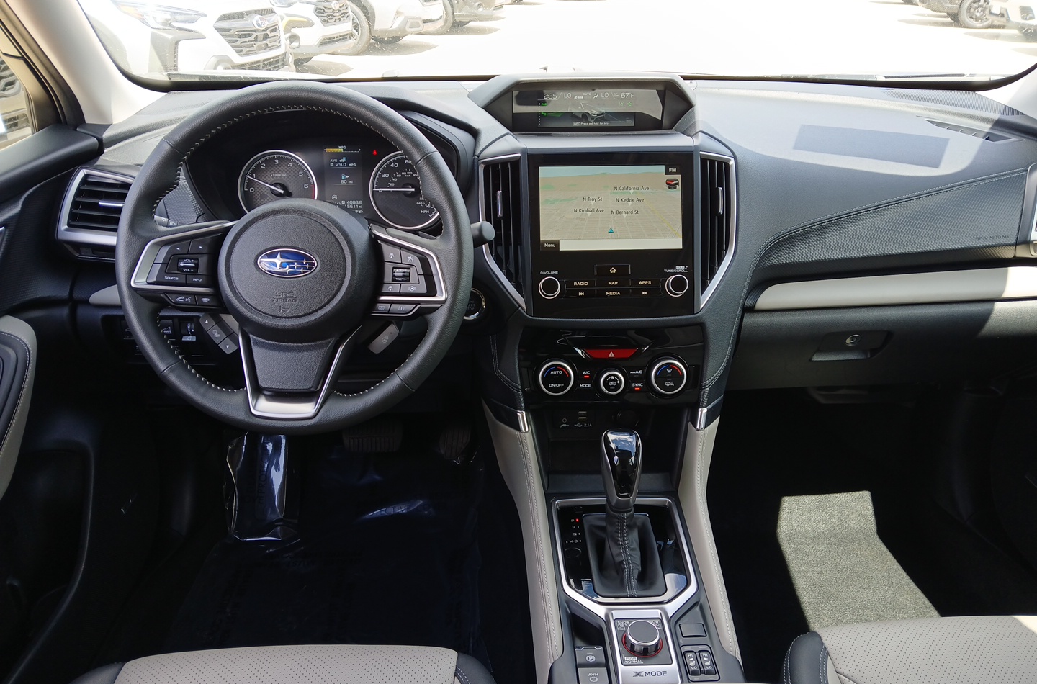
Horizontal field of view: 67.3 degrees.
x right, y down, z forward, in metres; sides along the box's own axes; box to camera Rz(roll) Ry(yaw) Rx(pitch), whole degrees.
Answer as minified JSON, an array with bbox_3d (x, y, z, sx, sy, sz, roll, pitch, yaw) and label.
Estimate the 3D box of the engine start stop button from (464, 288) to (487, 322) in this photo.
[{"bbox_3d":[-0.061,-0.049,0.984,0.041,0.041,0.016,-1,9,-3],"label":"engine start stop button"}]

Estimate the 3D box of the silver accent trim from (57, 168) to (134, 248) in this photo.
[{"bbox_3d":[-0.519,-0.170,0.999,0.122,0.108,0.050,2,14,6],"label":"silver accent trim"}]

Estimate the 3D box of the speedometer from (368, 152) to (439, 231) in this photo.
[{"bbox_3d":[-0.152,-0.212,1.085,0.108,0.108,0.025,-1,9,-2],"label":"speedometer"}]

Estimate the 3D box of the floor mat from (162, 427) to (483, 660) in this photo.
[{"bbox_3d":[-0.292,0.338,1.295,0.480,0.110,0.610,-2,27,-1],"label":"floor mat"}]

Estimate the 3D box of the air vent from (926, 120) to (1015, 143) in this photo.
[{"bbox_3d":[0.662,-0.305,1.142,0.135,0.018,0.032,22,42,26],"label":"air vent"}]

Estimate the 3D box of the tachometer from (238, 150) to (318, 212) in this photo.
[{"bbox_3d":[-0.328,-0.209,1.065,0.107,0.106,0.025,-2,9,-1],"label":"tachometer"}]

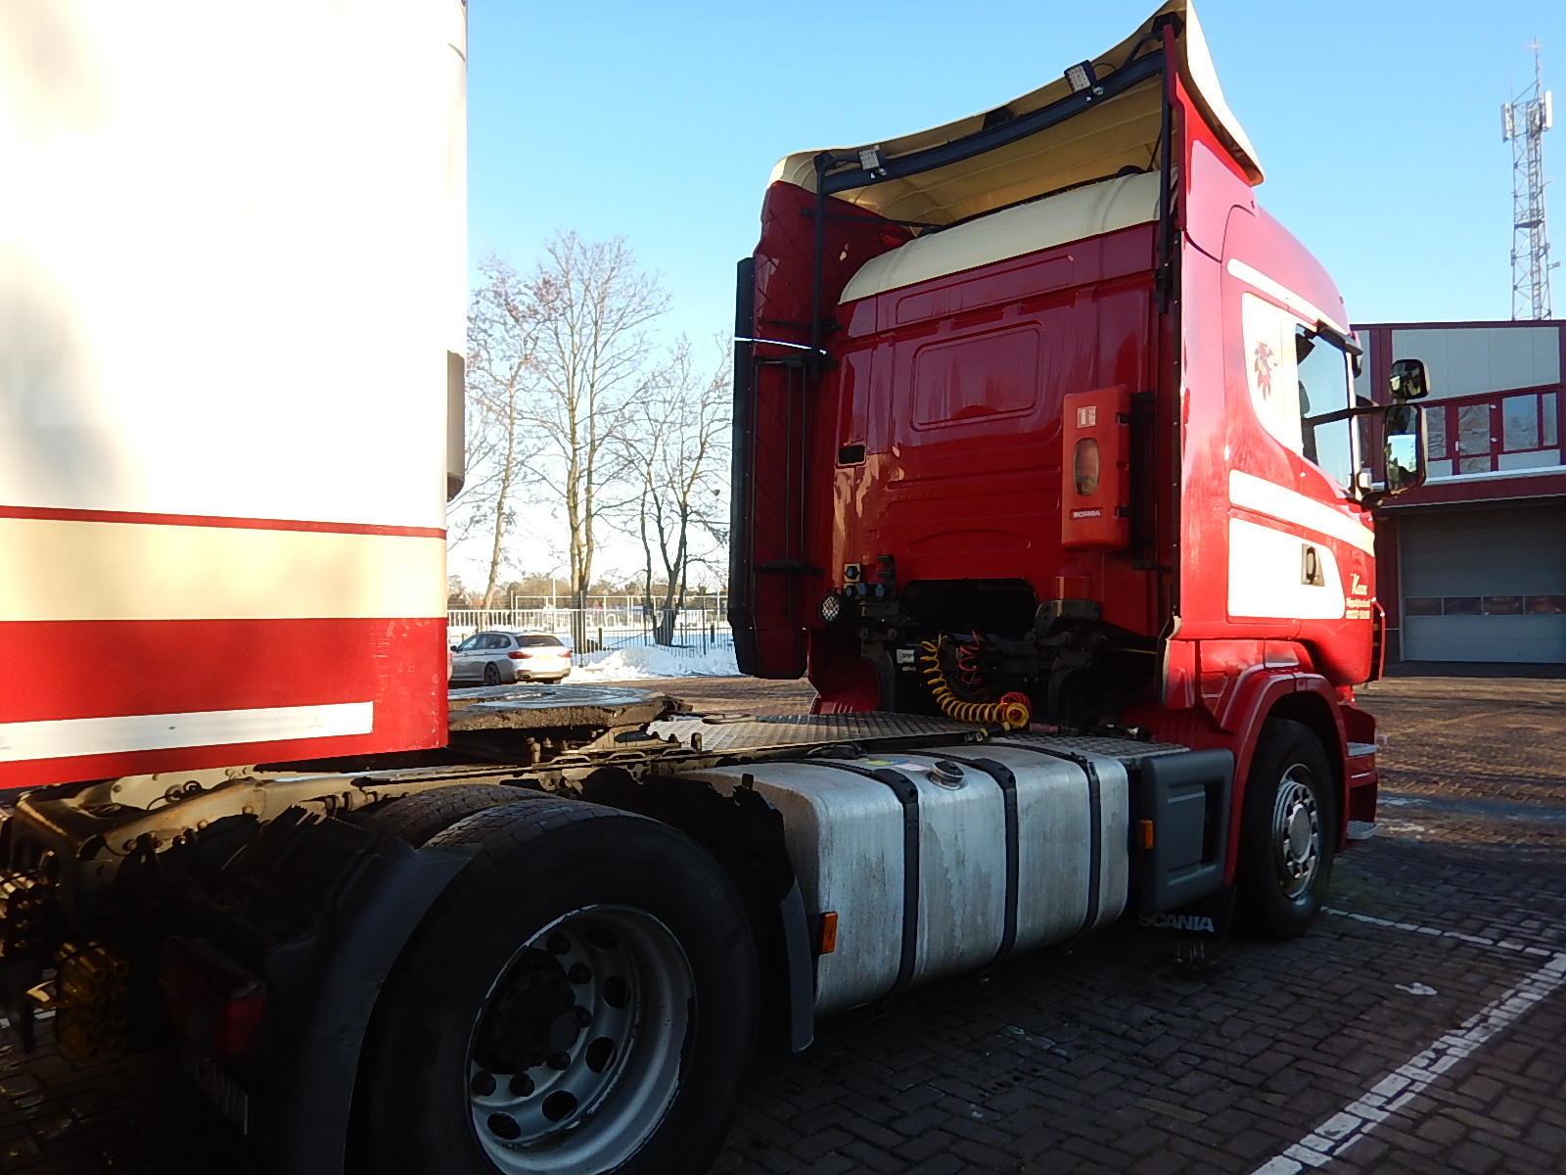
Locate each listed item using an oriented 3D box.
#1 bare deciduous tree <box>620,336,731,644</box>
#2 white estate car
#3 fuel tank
[{"bbox_3d":[-5.250,-5.100,57.000,7.000,16.400,7.000,-1,-1,0],"label":"bare deciduous tree"},{"bbox_3d":[-7.880,1.950,30.100,1.880,1.490,4.920,1,-2,-43],"label":"white estate car"},{"bbox_3d":[0.466,0.920,3.759,1.570,0.660,0.700,1,-2,-41],"label":"fuel tank"}]

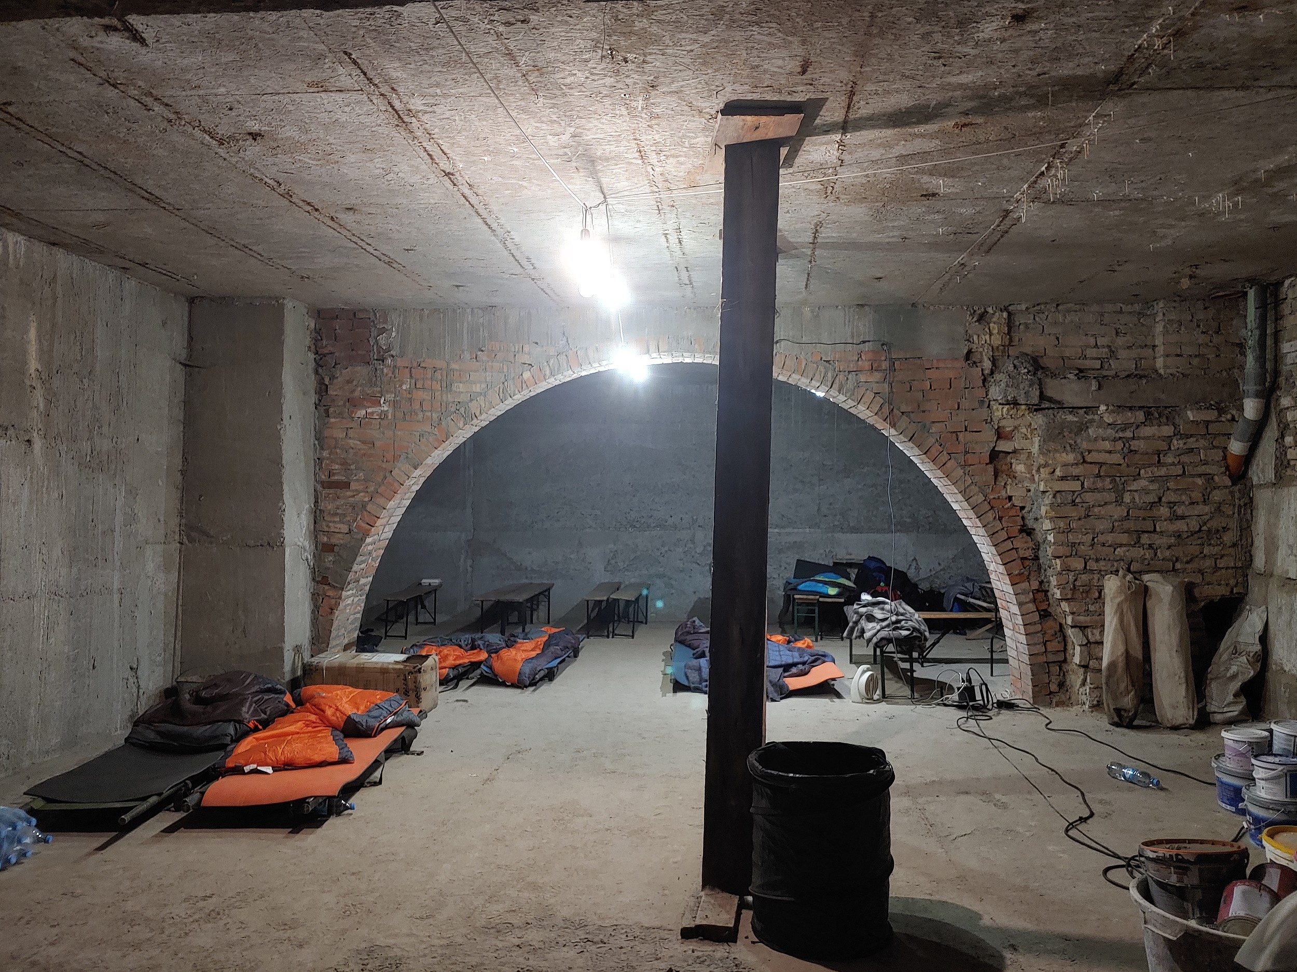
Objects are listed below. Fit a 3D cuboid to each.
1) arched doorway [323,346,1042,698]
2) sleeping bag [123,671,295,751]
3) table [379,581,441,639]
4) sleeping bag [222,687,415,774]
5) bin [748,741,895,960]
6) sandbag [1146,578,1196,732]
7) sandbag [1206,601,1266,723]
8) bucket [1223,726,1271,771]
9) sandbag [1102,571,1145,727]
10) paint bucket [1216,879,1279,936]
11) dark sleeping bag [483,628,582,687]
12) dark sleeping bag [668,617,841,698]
[{"bbox_3d":[0.235,0.241,7.258,5.397,2.671,0.420,0,-1,4],"label":"arched doorway"},{"bbox_3d":[-2.300,1.200,5.030,0.630,0.260,0.820,1,-1,-2],"label":"sleeping bag"},{"bbox_3d":[-2.563,1.389,10.302,0.250,0.455,1.880,1,-1,0],"label":"table"},{"bbox_3d":[-1.660,1.241,4.950,0.700,0.200,1.120,1,-1,-2],"label":"sleeping bag"},{"bbox_3d":[0.583,1.211,3.172,0.485,0.565,0.485,1,-1,0],"label":"bin"},{"bbox_3d":[3.580,1.118,6.420,0.260,1.020,0.220,1,-10,5],"label":"sandbag"},{"bbox_3d":[4.082,1.209,6.500,0.290,0.800,0.230,13,-2,5],"label":"sandbag"},{"bbox_3d":[2.870,1.267,4.500,0.225,0.165,0.225,0,-1,33],"label":"bucket"},{"bbox_3d":[3.235,1.085,6.379,0.260,1.000,0.280,0,-1,4],"label":"sandbag"},{"bbox_3d":[1.632,1.168,2.550,0.158,0.158,0.128,12,42,36],"label":"paint bucket"},{"bbox_3d":[-0.912,1.357,7.723,0.570,0.280,1.750,0,-1,6],"label":"dark sleeping bag"},{"bbox_3d":[0.790,1.304,7.100,1.180,0.360,1.250,1,-1,5],"label":"dark sleeping bag"}]

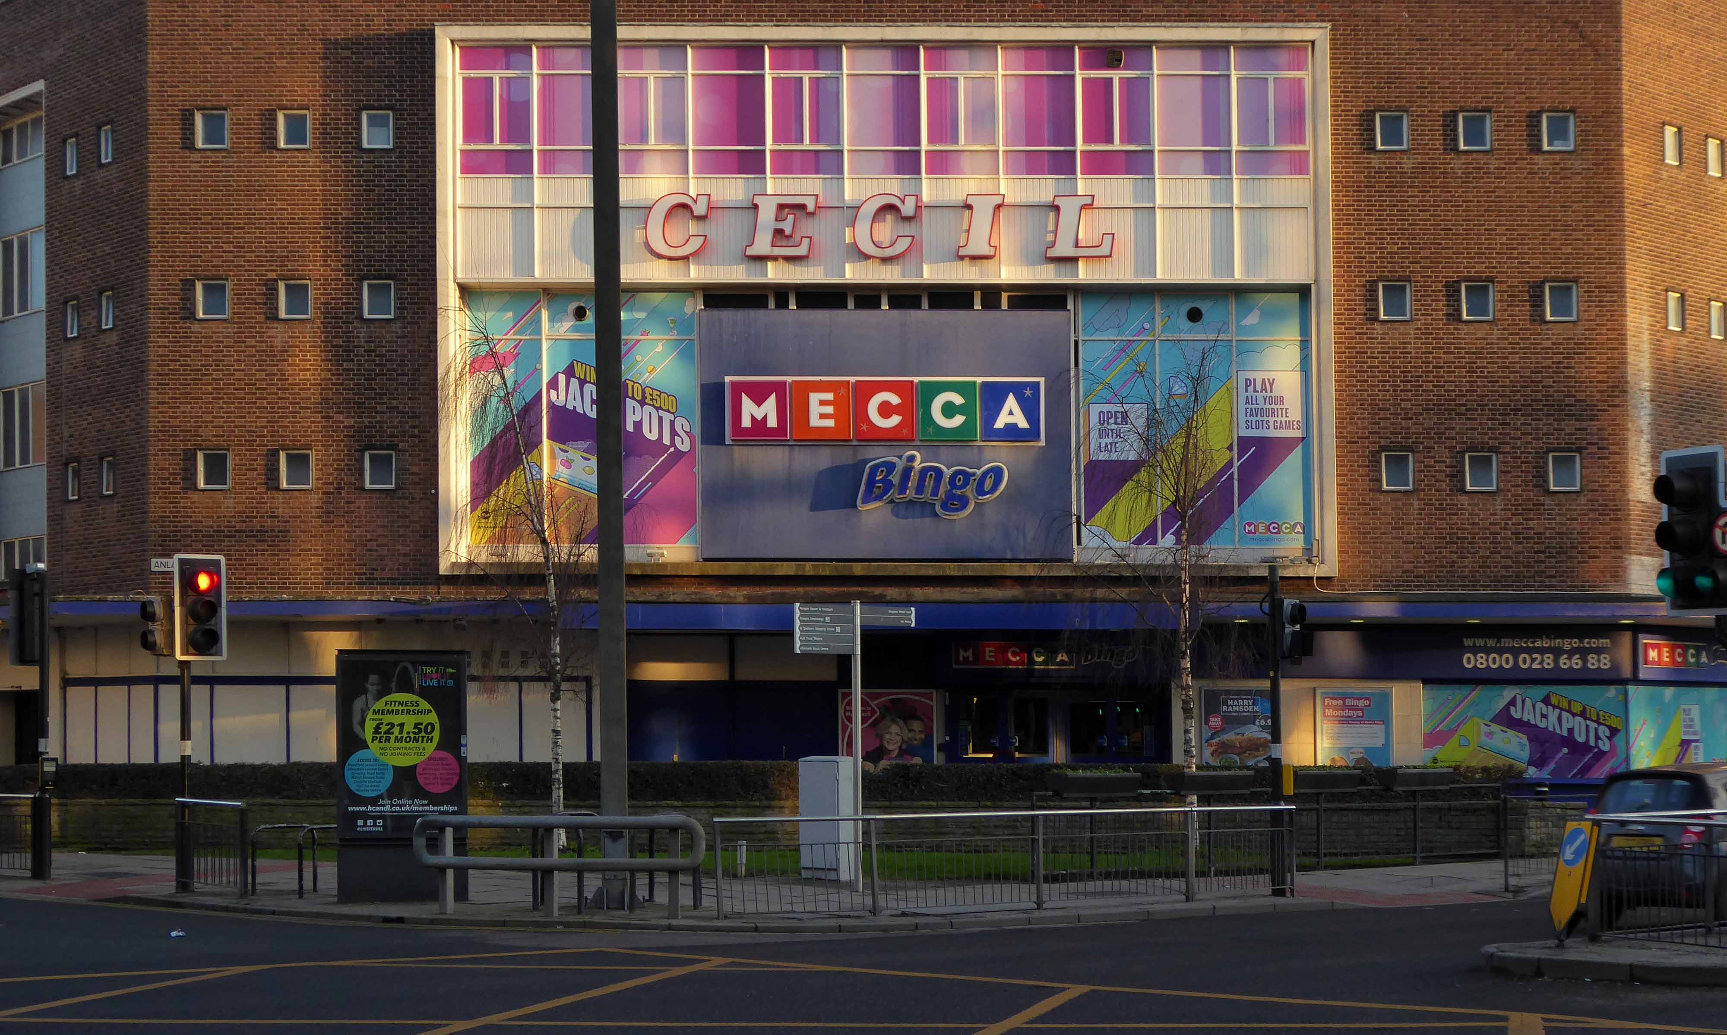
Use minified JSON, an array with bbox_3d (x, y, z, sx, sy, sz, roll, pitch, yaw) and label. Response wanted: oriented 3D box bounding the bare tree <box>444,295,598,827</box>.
[{"bbox_3d":[-4.657,0.707,36.000,2.200,7.500,2.100,0,-2,0],"label":"bare tree"}]

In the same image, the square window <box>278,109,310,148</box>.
[{"bbox_3d":[-9.087,-6.201,42.200,0.540,0.630,0.130,0,-2,0],"label":"square window"}]

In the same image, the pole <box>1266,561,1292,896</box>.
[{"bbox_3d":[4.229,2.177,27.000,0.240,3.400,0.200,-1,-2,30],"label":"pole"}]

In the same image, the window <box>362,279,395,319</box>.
[{"bbox_3d":[-7.675,-3.453,41.900,0.534,0.641,0.140,-1,-3,0],"label":"window"}]

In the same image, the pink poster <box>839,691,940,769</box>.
[{"bbox_3d":[0.417,3.500,43.000,1.620,1.360,0.090,0,-2,0],"label":"pink poster"}]

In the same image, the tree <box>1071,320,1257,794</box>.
[{"bbox_3d":[4.124,0.983,36.000,2.500,7.000,2.400,0,-2,0],"label":"tree"}]

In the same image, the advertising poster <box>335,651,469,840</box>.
[{"bbox_3d":[-4.659,2.302,26.700,1.340,1.920,0.160,0,-2,0],"label":"advertising poster"}]

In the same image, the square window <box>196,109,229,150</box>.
[{"bbox_3d":[-10.326,-6.147,41.900,0.534,0.641,0.140,-1,-3,0],"label":"square window"}]

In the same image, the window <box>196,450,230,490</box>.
[{"bbox_3d":[-10.379,-0.764,42.200,0.540,0.630,0.130,0,-2,0],"label":"window"}]

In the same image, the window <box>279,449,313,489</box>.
[{"bbox_3d":[-9.013,-0.761,42.008,0.525,0.625,0.120,0,-2,0],"label":"window"}]

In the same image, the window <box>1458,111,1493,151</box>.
[{"bbox_3d":[9.696,-6.125,41.900,0.556,0.641,0.140,-1,-3,0],"label":"window"}]

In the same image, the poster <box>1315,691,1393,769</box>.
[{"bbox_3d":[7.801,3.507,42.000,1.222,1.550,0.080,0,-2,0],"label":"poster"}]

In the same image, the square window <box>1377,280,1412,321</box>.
[{"bbox_3d":[8.432,-3.439,41.996,0.525,0.625,0.120,0,-2,0],"label":"square window"}]

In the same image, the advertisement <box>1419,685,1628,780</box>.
[{"bbox_3d":[10.455,3.399,41.900,3.228,1.518,0.050,-1,-3,0],"label":"advertisement"}]

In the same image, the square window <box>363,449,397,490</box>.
[{"bbox_3d":[-7.673,-0.761,42.004,0.525,0.625,0.120,0,-2,0],"label":"square window"}]

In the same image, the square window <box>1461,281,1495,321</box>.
[{"bbox_3d":[9.808,-3.456,42.200,0.530,0.630,0.130,0,-2,0],"label":"square window"}]

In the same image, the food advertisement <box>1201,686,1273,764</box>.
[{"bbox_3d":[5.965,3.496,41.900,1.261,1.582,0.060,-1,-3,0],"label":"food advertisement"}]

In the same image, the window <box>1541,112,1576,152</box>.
[{"bbox_3d":[11.089,-6.158,42.200,0.550,0.620,0.130,0,-2,0],"label":"window"}]

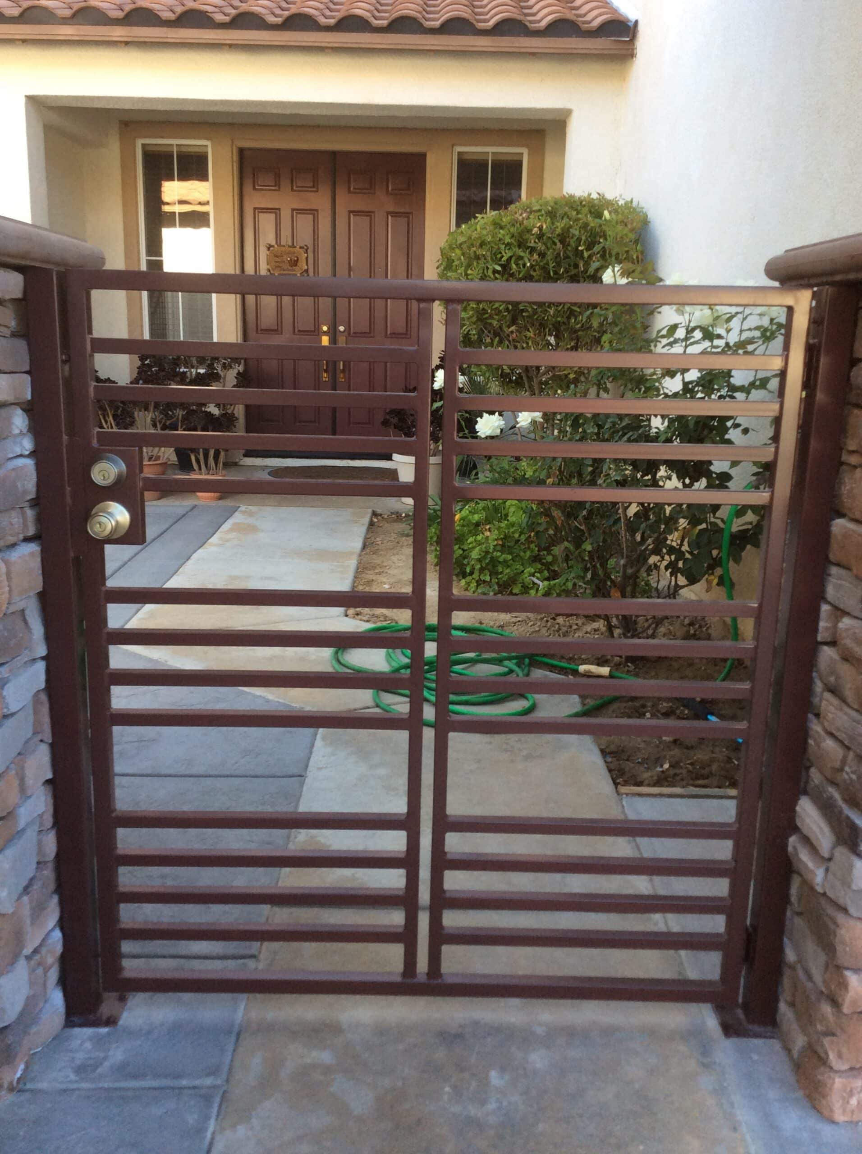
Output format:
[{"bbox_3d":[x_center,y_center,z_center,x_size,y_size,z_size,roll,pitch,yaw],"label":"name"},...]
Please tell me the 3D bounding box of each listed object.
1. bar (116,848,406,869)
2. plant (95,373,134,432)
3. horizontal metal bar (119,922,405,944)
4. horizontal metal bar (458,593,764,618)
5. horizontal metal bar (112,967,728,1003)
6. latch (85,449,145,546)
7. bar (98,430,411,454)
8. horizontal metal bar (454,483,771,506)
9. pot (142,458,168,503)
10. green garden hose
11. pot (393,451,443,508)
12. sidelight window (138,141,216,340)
[{"bbox_3d":[-0.342,0.569,2.215,0.582,0.026,0.026,1,13,-1],"label":"bar"},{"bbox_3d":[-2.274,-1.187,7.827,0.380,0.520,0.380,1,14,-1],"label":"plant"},{"bbox_3d":[-0.346,0.729,2.251,0.582,0.026,0.026,1,13,-1],"label":"horizontal metal bar"},{"bbox_3d":[0.317,0.052,2.018,0.563,0.026,0.026,1,14,-1],"label":"horizontal metal bar"},{"bbox_3d":[-0.018,0.852,2.282,1.252,0.032,0.032,1,13,-1],"label":"horizontal metal bar"},{"bbox_3d":[-0.560,-0.139,1.934,0.095,0.174,0.120,1,14,-1],"label":"latch"},{"bbox_3d":[-0.309,-0.241,1.942,0.566,0.026,0.026,1,14,-1],"label":"bar"},{"bbox_3d":[0.339,-0.155,2.055,0.585,0.026,0.026,1,13,-1],"label":"horizontal metal bar"},{"bbox_3d":[-2.042,-0.697,7.846,0.325,0.290,0.325,1,14,-1],"label":"pot"},{"bbox_3d":[0.451,0.013,4.229,1.710,0.740,1.250,1,14,-1],"label":"green garden hose"},{"bbox_3d":[-0.082,-0.714,7.928,0.390,0.360,0.390,1,14,-1],"label":"pot"},{"bbox_3d":[-2.050,-2.715,8.925,0.592,1.556,0.080,1,13,-1],"label":"sidelight window"}]

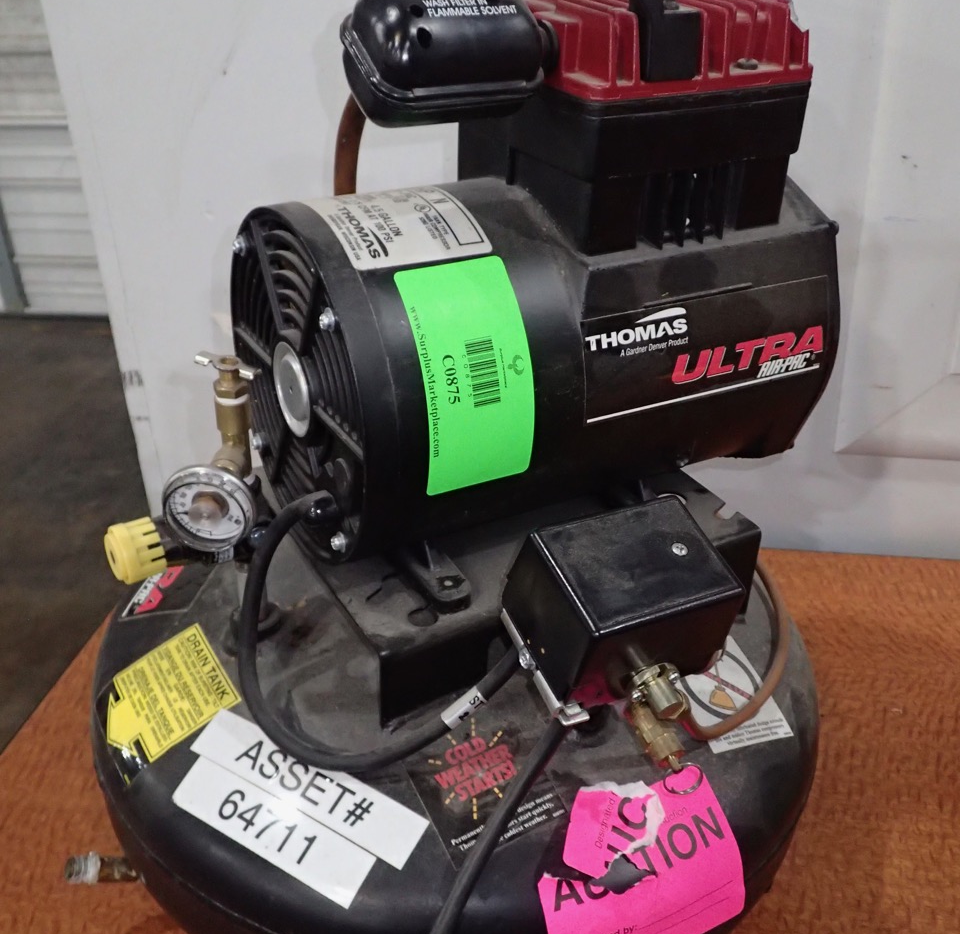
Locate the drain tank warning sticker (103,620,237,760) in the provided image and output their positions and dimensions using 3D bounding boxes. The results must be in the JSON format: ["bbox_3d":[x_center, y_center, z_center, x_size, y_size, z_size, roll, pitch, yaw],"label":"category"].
[{"bbox_3d":[-0.157,0.115,0.543,0.065,0.010,0.057,-41,47,-5],"label":"drain tank warning sticker"}]

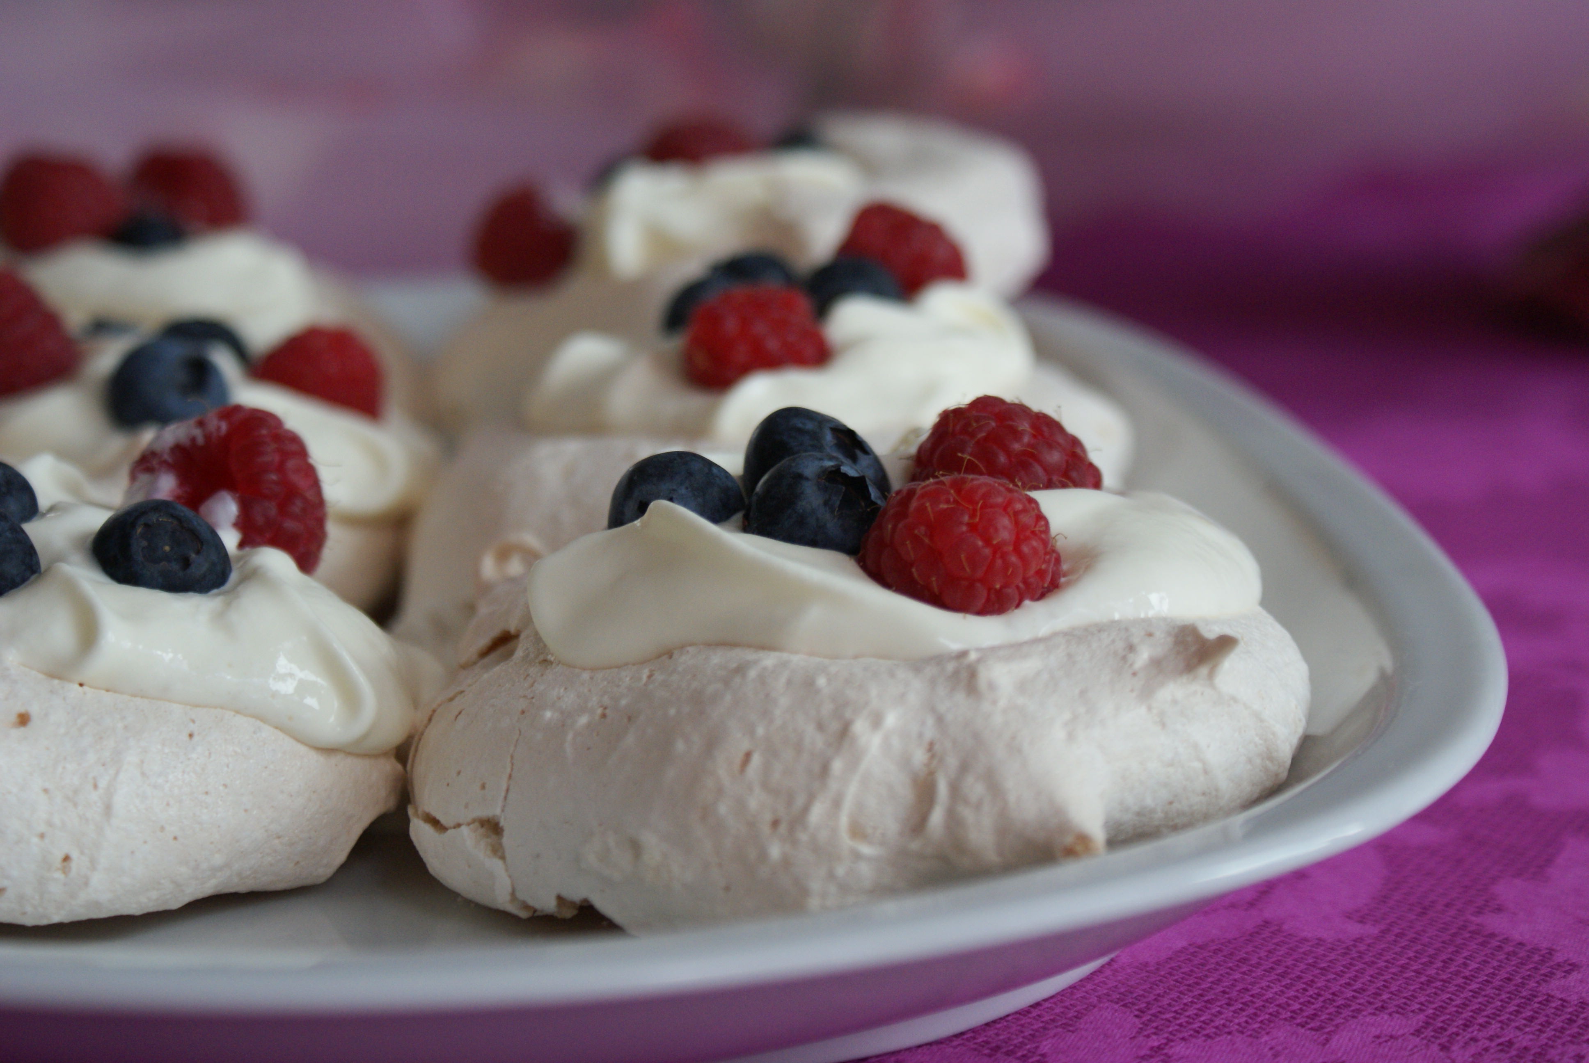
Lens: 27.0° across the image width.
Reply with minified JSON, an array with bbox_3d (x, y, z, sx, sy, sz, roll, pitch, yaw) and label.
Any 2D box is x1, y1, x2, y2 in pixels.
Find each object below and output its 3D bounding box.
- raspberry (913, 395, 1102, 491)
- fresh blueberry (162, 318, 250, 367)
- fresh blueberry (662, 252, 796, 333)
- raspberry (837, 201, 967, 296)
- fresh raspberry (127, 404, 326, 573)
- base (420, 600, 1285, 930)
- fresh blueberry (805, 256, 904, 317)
[{"bbox_3d":[0.024,-0.008,0.367,0.021,0.017,0.019,0,15,0],"label":"raspberry"},{"bbox_3d":[-0.084,-0.024,0.470,0.014,0.013,0.014,0,15,0],"label":"fresh blueberry"},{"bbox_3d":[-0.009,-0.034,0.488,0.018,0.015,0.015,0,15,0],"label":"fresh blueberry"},{"bbox_3d":[0.016,-0.042,0.500,0.020,0.017,0.019,0,15,0],"label":"raspberry"},{"bbox_3d":[-0.063,-0.004,0.368,0.021,0.019,0.020,0,15,0],"label":"fresh raspberry"},{"bbox_3d":[0.007,0.016,0.360,0.098,0.029,0.090,0,15,0],"label":"base"},{"bbox_3d":[0.009,-0.034,0.485,0.015,0.014,0.015,0,15,0],"label":"fresh blueberry"}]

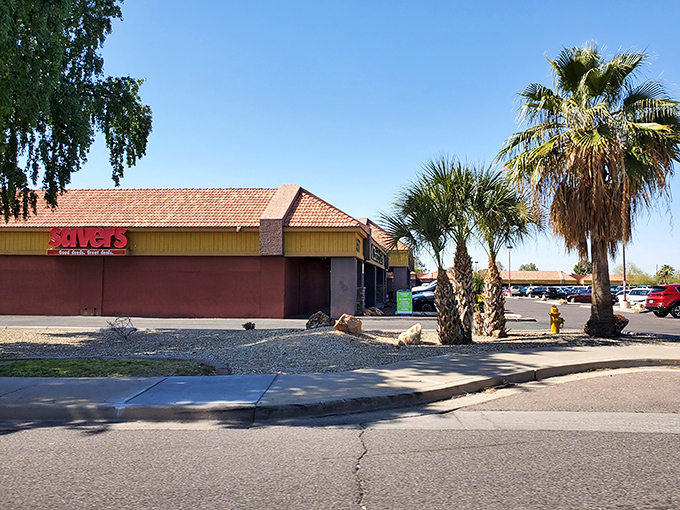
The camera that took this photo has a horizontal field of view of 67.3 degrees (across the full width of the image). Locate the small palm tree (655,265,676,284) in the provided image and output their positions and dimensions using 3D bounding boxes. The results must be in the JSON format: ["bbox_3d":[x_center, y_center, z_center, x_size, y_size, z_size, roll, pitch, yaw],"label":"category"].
[{"bbox_3d":[57.362,4.318,90.000,3.500,5.100,3.500,0,-3,0],"label":"small palm tree"}]

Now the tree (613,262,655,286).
[{"bbox_3d":[63.217,5.169,110.000,8.000,7.200,7.500,0,-3,0],"label":"tree"}]

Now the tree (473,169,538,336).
[{"bbox_3d":[4.386,-0.067,13.700,1.700,4.500,1.650,0,-3,0],"label":"tree"}]

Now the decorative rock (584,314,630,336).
[{"bbox_3d":[7.438,1.969,14.200,1.200,0.620,0.800,-1,-3,17],"label":"decorative rock"}]

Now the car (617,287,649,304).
[{"bbox_3d":[22.753,3.290,40.000,1.800,1.470,4.500,0,-3,9],"label":"car"}]

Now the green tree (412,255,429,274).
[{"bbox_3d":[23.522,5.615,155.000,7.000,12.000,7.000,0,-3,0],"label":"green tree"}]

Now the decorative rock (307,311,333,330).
[{"bbox_3d":[-0.582,1.860,14.500,0.720,0.540,0.600,0,-3,0],"label":"decorative rock"}]

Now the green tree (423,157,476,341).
[{"bbox_3d":[2.675,-0.120,12.250,1.450,4.420,1.450,0,-3,0],"label":"green tree"}]

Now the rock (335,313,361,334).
[{"bbox_3d":[0.221,1.800,13.300,0.720,0.530,0.550,0,-3,6],"label":"rock"}]

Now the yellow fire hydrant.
[{"bbox_3d":[6.232,1.848,14.700,0.460,0.820,0.360,-1,-4,23],"label":"yellow fire hydrant"}]

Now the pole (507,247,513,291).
[{"bbox_3d":[23.565,2.363,71.000,0.800,7.000,0.500,0,-3,9],"label":"pole"}]

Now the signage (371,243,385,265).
[{"bbox_3d":[2.650,0.130,34.500,0.200,0.950,9.000,0,-3,9],"label":"signage"}]

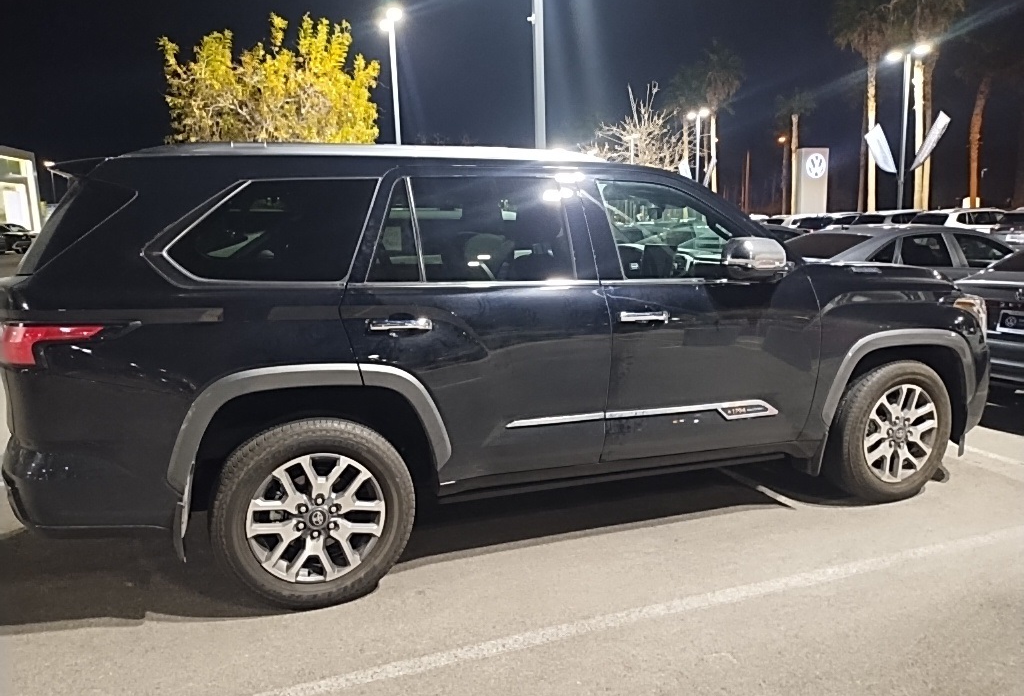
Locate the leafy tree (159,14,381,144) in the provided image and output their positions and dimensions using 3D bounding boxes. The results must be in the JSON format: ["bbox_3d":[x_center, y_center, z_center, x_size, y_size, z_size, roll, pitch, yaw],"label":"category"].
[{"bbox_3d":[-5.999,-4.882,19.046,5.400,7.010,5.400,-4,10,-20],"label":"leafy tree"}]

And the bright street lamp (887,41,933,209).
[{"bbox_3d":[14.046,-7.077,26.611,0.500,7.501,1.600,-4,10,-12],"label":"bright street lamp"}]

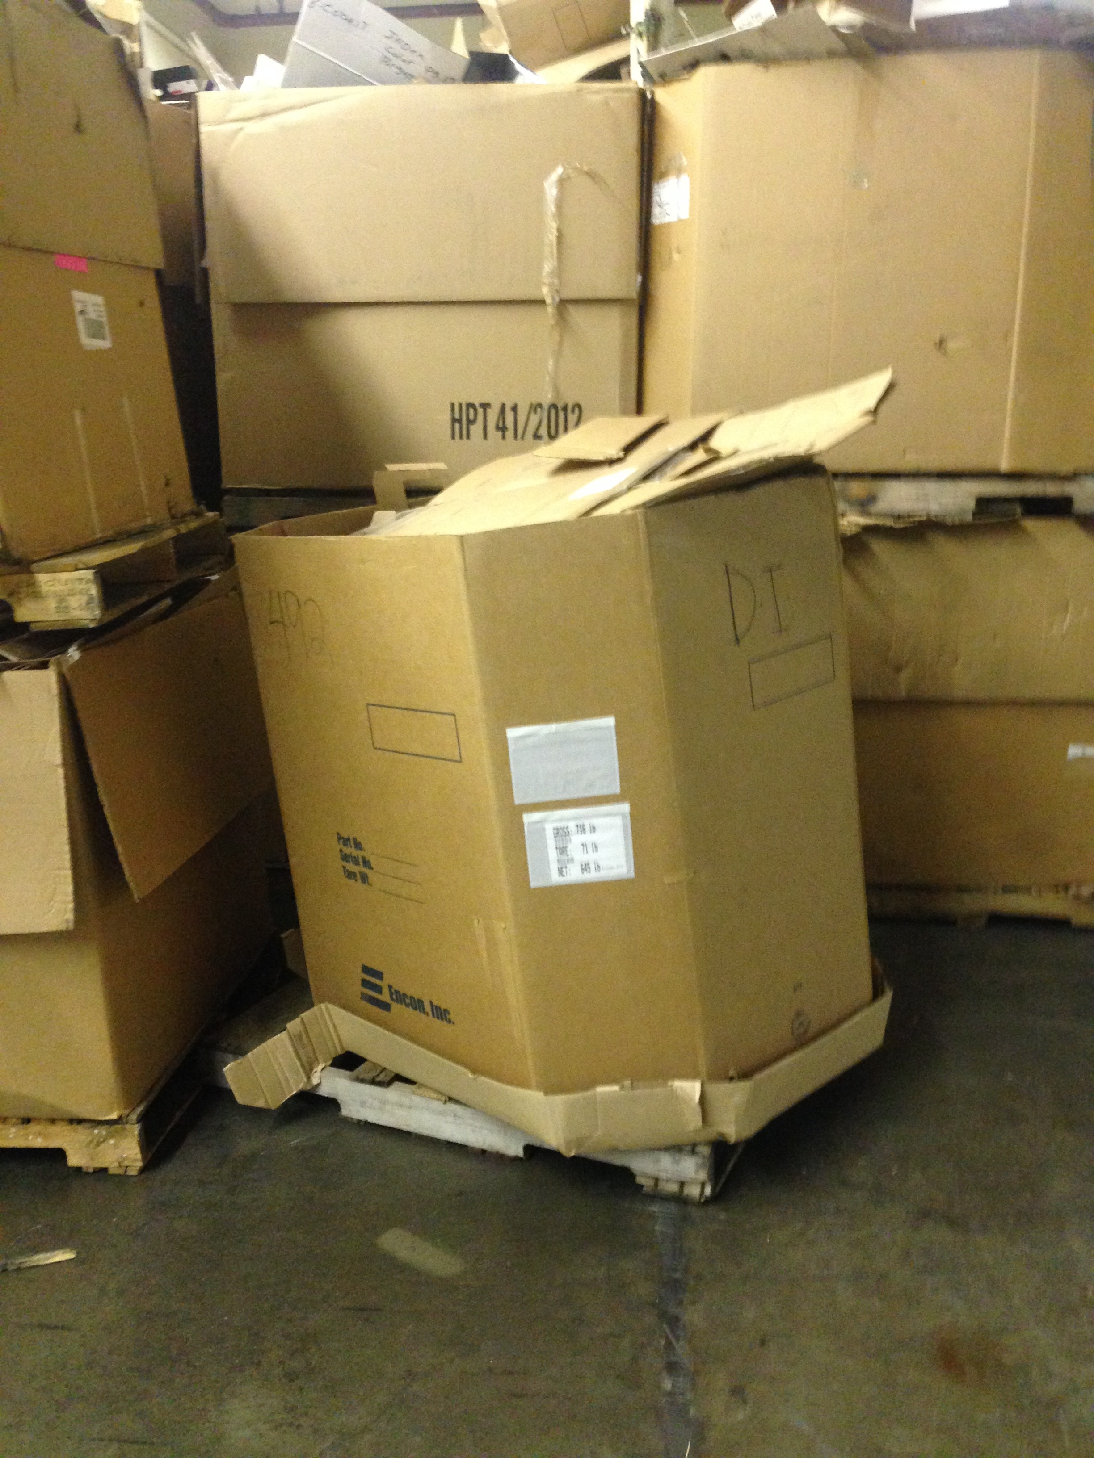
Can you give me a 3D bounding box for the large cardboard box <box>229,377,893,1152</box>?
[{"bbox_3d":[0.025,0.066,3.160,0.987,1.230,1.242,-18,17,-39],"label":"large cardboard box"}]

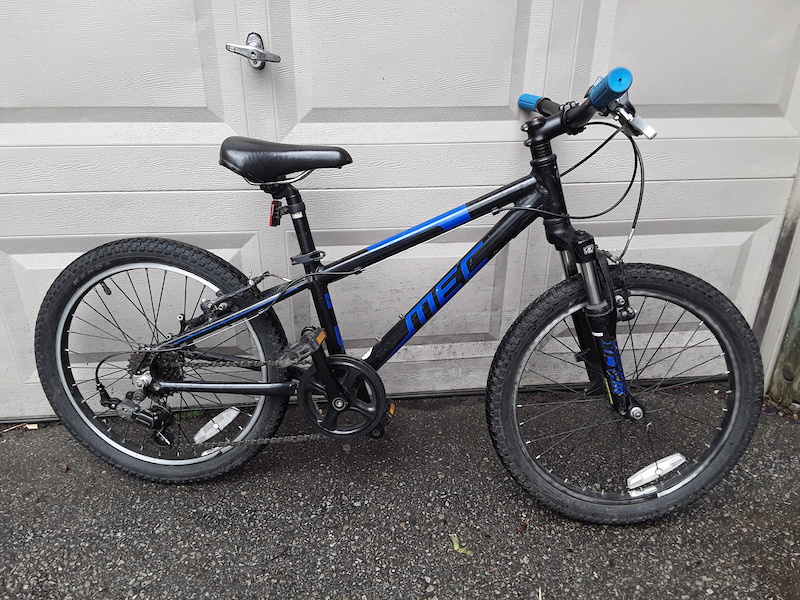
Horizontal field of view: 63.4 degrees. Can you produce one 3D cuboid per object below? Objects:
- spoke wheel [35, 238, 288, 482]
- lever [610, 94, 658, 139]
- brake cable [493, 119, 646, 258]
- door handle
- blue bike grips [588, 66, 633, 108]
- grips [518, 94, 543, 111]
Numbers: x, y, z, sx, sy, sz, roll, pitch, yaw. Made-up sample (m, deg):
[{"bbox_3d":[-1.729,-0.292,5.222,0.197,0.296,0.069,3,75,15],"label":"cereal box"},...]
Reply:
[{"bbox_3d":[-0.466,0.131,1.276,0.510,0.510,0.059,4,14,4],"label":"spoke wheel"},{"bbox_3d":[0.334,-0.267,0.939,0.039,0.082,0.092,-42,12,7],"label":"lever"},{"bbox_3d":[0.288,-0.188,1.103,0.245,0.235,0.168,4,14,4],"label":"brake cable"},{"bbox_3d":[-0.275,-0.466,1.219,0.105,0.069,0.056,-2,26,-7],"label":"door handle"},{"bbox_3d":[0.292,-0.292,0.895,0.034,0.034,0.118,3,8,6],"label":"blue bike grips"},{"bbox_3d":[0.271,-0.391,1.289,0.033,0.033,0.117,-1,20,-12],"label":"grips"}]

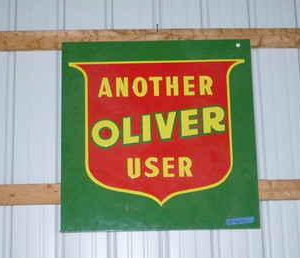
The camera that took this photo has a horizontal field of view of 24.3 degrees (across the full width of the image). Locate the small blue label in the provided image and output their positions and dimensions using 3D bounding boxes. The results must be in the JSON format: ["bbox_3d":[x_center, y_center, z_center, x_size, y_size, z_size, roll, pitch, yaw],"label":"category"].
[{"bbox_3d":[0.408,0.416,3.133,0.127,0.026,0.002,-4,-12,-1],"label":"small blue label"}]

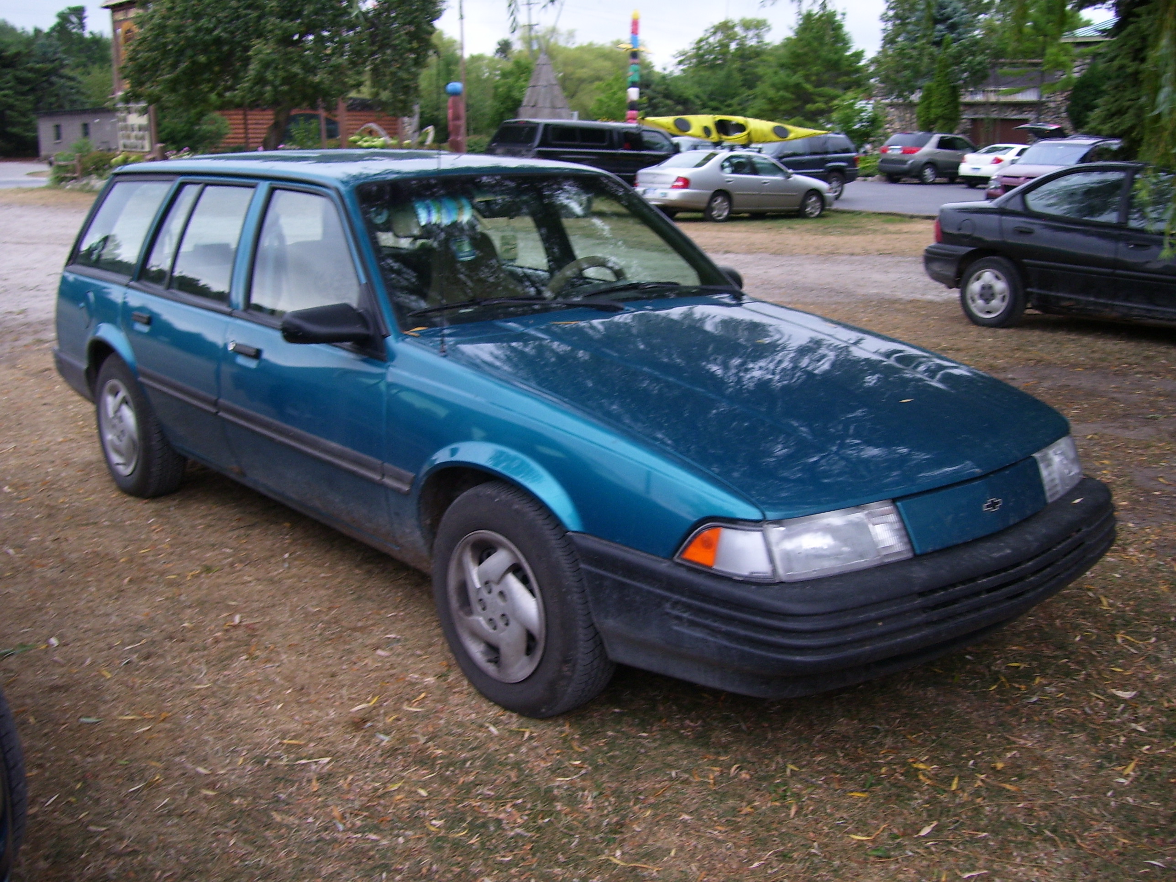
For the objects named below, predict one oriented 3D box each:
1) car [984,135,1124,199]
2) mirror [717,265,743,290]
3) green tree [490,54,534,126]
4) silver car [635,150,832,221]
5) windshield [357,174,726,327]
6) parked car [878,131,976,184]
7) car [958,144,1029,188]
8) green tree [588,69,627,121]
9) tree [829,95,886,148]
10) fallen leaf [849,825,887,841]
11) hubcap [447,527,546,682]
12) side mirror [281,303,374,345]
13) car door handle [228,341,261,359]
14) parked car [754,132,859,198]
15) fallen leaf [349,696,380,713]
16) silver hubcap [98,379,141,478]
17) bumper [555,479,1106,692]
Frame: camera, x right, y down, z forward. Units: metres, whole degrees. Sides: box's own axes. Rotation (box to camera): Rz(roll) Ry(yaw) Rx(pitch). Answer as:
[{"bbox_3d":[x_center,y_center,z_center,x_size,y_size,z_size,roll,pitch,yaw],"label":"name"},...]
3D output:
[{"bbox_3d":[11.425,-6.565,30.500,1.860,1.700,4.650,13,19,42],"label":"car"},{"bbox_3d":[0.540,-0.605,4.636,0.190,0.120,0.150,-12,18,-39],"label":"mirror"},{"bbox_3d":[-3.553,-15.641,59.992,3.200,5.440,3.200,-1,14,0],"label":"green tree"},{"bbox_3d":[3.231,-5.435,26.672,4.655,1.420,1.755,-9,16,-35],"label":"silver car"},{"bbox_3d":[-0.138,-0.634,3.987,1.340,0.110,0.700,-12,56,-38],"label":"windshield"},{"bbox_3d":[12.761,-10.265,45.491,4.740,1.750,1.870,-9,16,-31],"label":"parked car"},{"bbox_3d":[14.546,-9.259,42.300,4.750,1.450,1.790,-8,16,-30],"label":"car"},{"bbox_3d":[0.957,-15.320,60.082,2.800,4.690,2.800,-1,14,0],"label":"green tree"},{"bbox_3d":[10.940,-12.394,51.000,2.400,3.300,2.300,3,14,11],"label":"tree"},{"bbox_3d":[0.587,0.814,2.616,0.092,0.012,0.032,-6,15,-23],"label":"fallen leaf"},{"bbox_3d":[-0.224,0.420,3.219,0.060,0.400,0.400,-12,19,-41],"label":"hubcap"},{"bbox_3d":[-0.687,-0.311,3.305,0.205,0.100,0.115,-12,18,-38],"label":"side mirror"},{"bbox_3d":[-1.061,-0.284,3.881,0.035,0.038,0.165,-12,18,-38],"label":"car door handle"},{"bbox_3d":[4.841,-6.930,31.877,4.500,1.680,1.790,-12,18,-39],"label":"parked car"},{"bbox_3d":[-0.592,0.692,3.339,0.030,0.012,0.110,9,17,32],"label":"fallen leaf"},{"bbox_3d":[-1.897,-0.054,5.116,0.060,0.400,0.400,-12,18,-39],"label":"silver hubcap"},{"bbox_3d":[0.807,0.281,3.173,1.660,0.300,0.680,-12,18,-39],"label":"bumper"}]

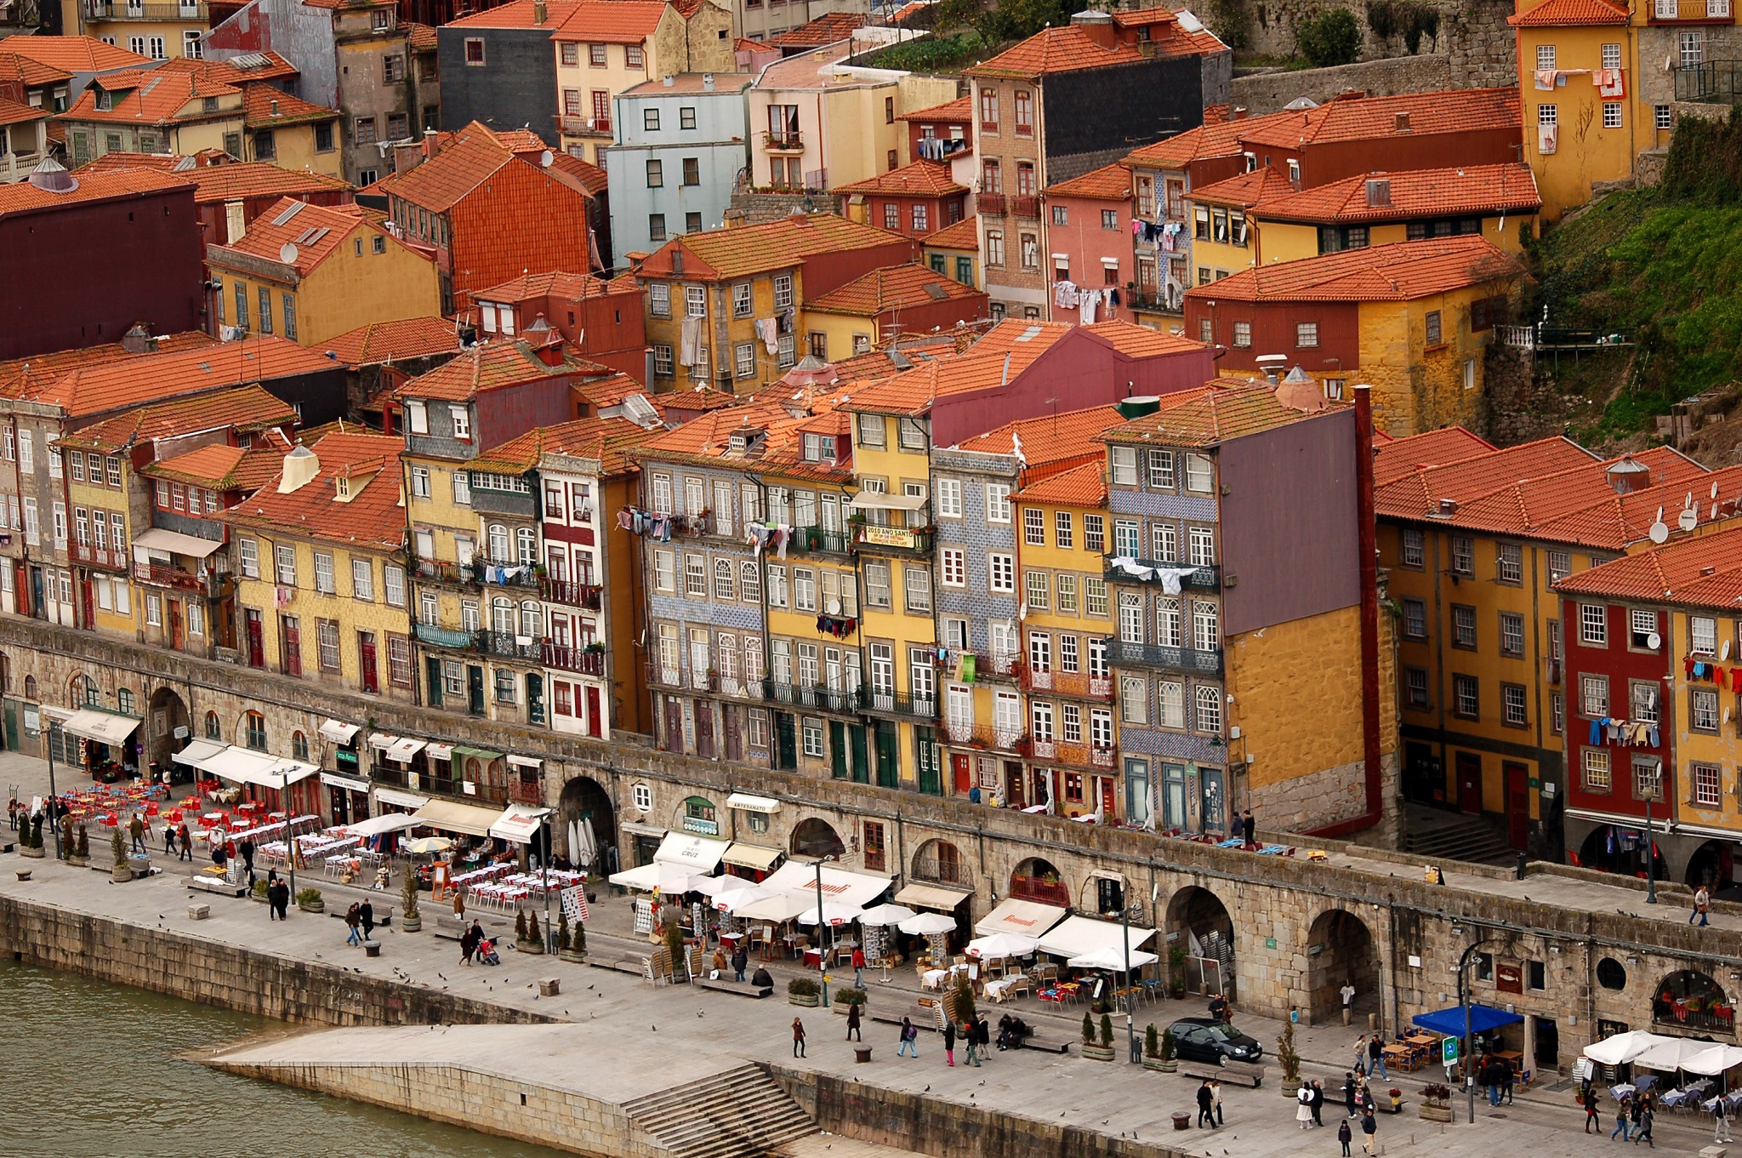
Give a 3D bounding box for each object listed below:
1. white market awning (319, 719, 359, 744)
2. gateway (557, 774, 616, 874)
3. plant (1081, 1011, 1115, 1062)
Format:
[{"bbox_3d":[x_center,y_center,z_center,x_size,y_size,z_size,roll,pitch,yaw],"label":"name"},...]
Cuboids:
[{"bbox_3d":[-24.096,6.957,269.627,0.617,0.697,2.498,-11,14,-39],"label":"white market awning"},{"bbox_3d":[-11.786,10.730,257.621,1.300,4.820,3.720,-13,15,-42],"label":"gateway"},{"bbox_3d":[8.684,17.416,227.255,0.620,1.725,1.420,-12,13,-43],"label":"plant"}]

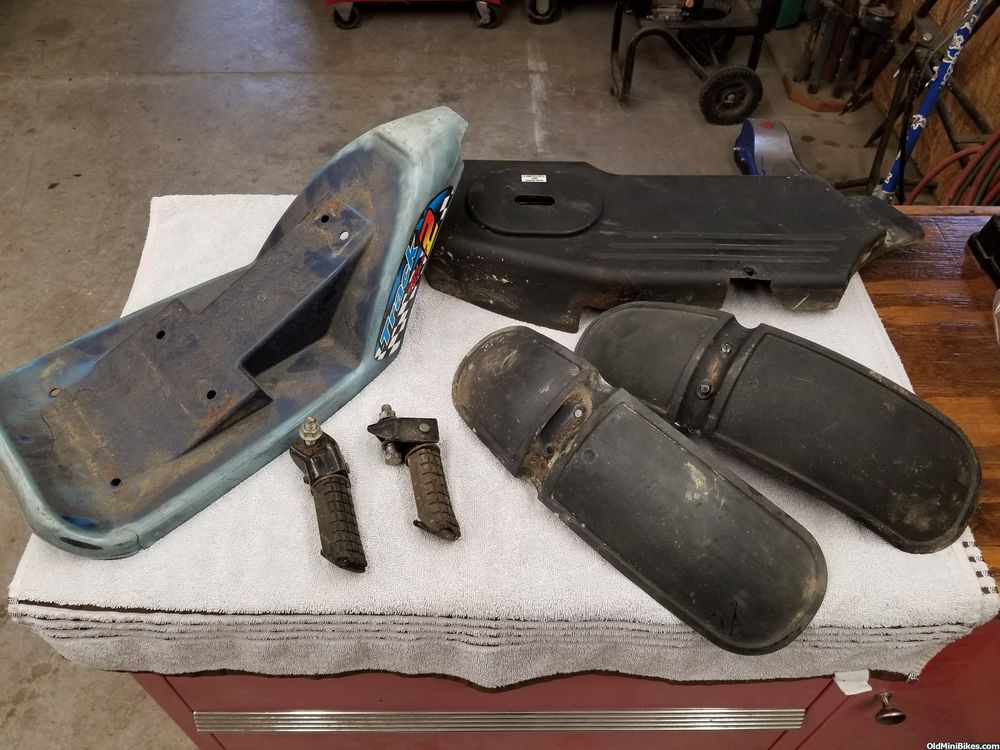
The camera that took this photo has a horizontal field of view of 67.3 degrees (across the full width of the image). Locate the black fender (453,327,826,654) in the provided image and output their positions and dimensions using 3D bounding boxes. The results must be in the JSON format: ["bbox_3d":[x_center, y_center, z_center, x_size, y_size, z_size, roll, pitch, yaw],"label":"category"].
[{"bbox_3d":[0.103,0.074,0.686,0.151,0.066,0.408,-35,57,-29],"label":"black fender"}]

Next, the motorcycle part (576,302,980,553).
[{"bbox_3d":[0.265,0.019,0.740,0.408,0.068,0.172,23,51,19],"label":"motorcycle part"}]

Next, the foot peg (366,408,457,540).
[{"bbox_3d":[-0.070,0.084,0.684,0.062,0.046,0.139,-18,50,-17],"label":"foot peg"}]

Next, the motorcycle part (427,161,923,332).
[{"bbox_3d":[0.201,-0.158,0.888,0.575,0.089,0.217,1,47,-1],"label":"motorcycle part"}]

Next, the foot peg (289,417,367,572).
[{"bbox_3d":[-0.150,0.103,0.663,0.048,0.050,0.138,-17,50,-16],"label":"foot peg"}]

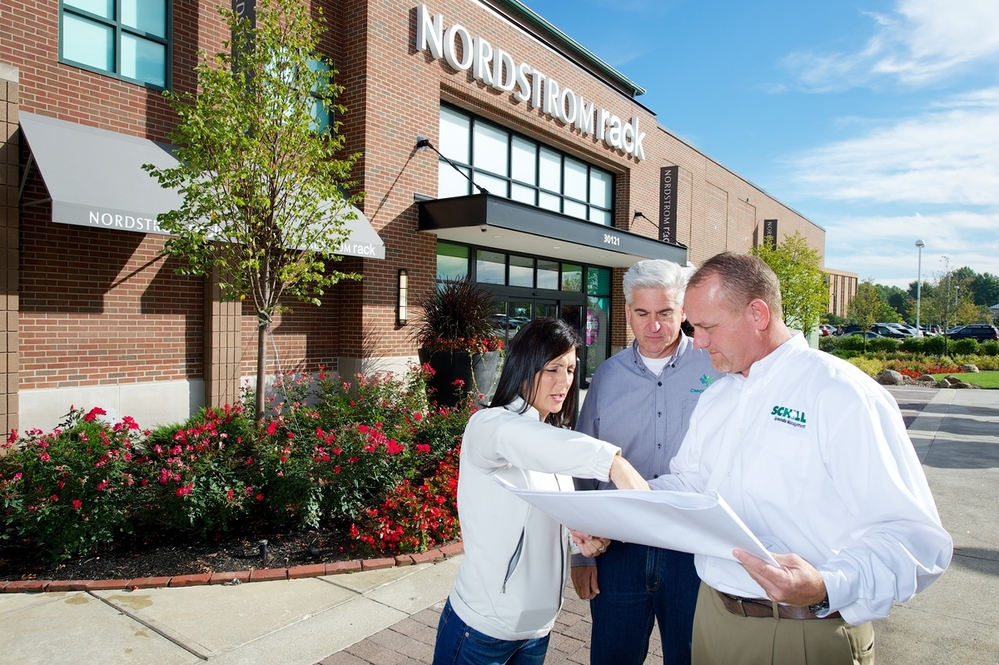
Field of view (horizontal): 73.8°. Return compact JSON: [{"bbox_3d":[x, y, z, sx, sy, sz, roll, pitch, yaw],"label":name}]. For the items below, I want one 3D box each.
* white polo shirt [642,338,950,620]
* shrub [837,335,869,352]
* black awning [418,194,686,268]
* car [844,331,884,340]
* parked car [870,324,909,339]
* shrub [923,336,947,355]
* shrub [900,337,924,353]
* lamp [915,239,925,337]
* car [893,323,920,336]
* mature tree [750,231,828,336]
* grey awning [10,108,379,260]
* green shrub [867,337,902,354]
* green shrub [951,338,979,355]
[{"bbox_3d":[0.570,0.255,1.340,0.400,0.540,0.580,0,2,-33],"label":"white polo shirt"},{"bbox_3d":[20.182,0.685,38.000,1.770,1.140,1.600,1,1,6],"label":"shrub"},{"bbox_3d":[1.716,-1.928,13.969,1.480,0.480,8.550,2,2,36],"label":"black awning"},{"bbox_3d":[28.846,0.666,51.515,4.650,1.440,1.800,2,2,40],"label":"car"},{"bbox_3d":[31.341,0.174,55.018,4.850,1.770,1.880,2,2,40],"label":"parked car"},{"bbox_3d":[22.863,0.734,35.011,1.150,1.100,1.150,2,1,36],"label":"shrub"},{"bbox_3d":[21.990,0.775,35.511,1.150,1.050,1.150,2,1,36],"label":"shrub"},{"bbox_3d":[32.823,-3.063,52.084,0.680,8.300,0.680,2,2,40],"label":"lamp"},{"bbox_3d":[35.951,0.038,60.017,4.750,1.700,1.850,2,2,40],"label":"car"},{"bbox_3d":[10.879,-1.263,25.052,2.700,5.100,2.700,2,1,36],"label":"mature tree"},{"bbox_3d":[-3.295,-1.657,8.275,0.860,1.180,4.330,2,2,36],"label":"grey awning"},{"bbox_3d":[21.691,0.761,37.500,1.800,1.070,1.700,1,1,6],"label":"green shrub"},{"bbox_3d":[25.904,0.834,37.000,1.670,1.000,1.600,1,1,6],"label":"green shrub"}]

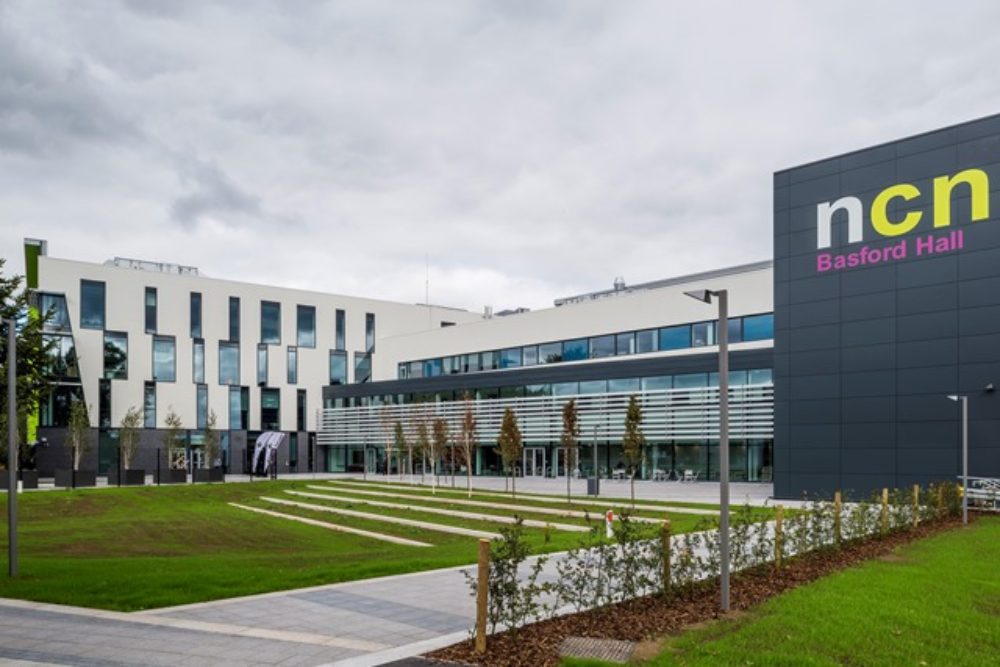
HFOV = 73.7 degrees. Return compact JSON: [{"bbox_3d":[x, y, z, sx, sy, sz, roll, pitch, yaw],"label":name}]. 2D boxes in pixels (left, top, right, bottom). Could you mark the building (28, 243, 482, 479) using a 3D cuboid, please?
[{"bbox_3d":[-23.650,4.102,69.477,41.200,18.000,16.000,4,-7,-33],"label":"building"}]

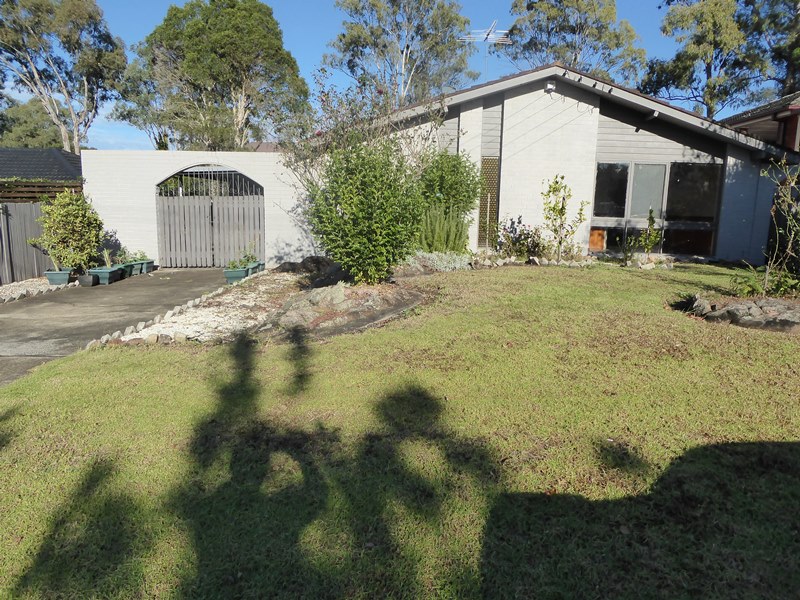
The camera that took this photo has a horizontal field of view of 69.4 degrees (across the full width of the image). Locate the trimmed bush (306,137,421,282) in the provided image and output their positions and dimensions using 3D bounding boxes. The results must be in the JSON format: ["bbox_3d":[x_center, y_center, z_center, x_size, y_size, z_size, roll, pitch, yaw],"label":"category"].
[{"bbox_3d":[-0.595,-1.512,10.040,2.042,2.508,1.900,1,9,0],"label":"trimmed bush"}]

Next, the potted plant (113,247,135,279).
[{"bbox_3d":[-5.438,-0.735,11.253,0.360,0.577,0.420,1,9,0],"label":"potted plant"}]

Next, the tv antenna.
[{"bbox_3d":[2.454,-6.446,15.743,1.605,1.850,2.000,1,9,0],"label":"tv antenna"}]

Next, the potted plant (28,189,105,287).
[{"bbox_3d":[-5.942,-1.105,10.331,1.220,1.745,1.200,1,9,0],"label":"potted plant"}]

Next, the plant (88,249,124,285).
[{"bbox_3d":[-5.330,-0.616,10.512,0.356,0.594,0.520,1,9,0],"label":"plant"}]

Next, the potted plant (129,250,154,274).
[{"bbox_3d":[-5.466,-0.796,12.206,0.380,0.458,0.420,1,9,0],"label":"potted plant"}]

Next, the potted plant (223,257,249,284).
[{"bbox_3d":[-2.974,-0.538,10.466,0.380,0.458,0.380,1,9,0],"label":"potted plant"}]

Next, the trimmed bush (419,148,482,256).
[{"bbox_3d":[0.952,-1.934,11.738,1.358,2.145,1.250,1,9,0],"label":"trimmed bush"}]

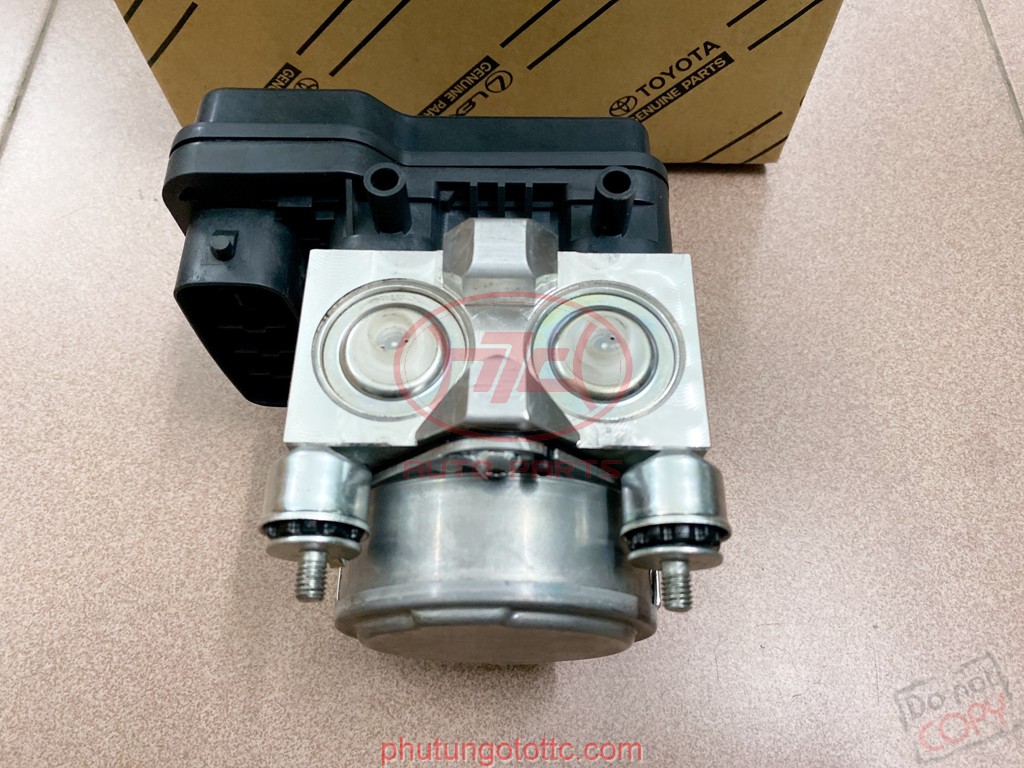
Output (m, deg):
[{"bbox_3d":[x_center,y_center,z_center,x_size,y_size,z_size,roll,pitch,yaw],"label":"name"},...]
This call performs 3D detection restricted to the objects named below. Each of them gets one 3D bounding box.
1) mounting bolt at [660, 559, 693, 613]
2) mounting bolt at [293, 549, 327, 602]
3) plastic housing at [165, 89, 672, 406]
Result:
[{"bbox_3d":[0.034,0.042,0.160,0.006,0.006,0.010,1,66,0],"label":"mounting bolt"},{"bbox_3d":[-0.041,0.040,0.160,0.006,0.006,0.009,1,66,0],"label":"mounting bolt"},{"bbox_3d":[-0.022,-0.032,0.212,0.121,0.085,0.050,0,65,1],"label":"plastic housing"}]

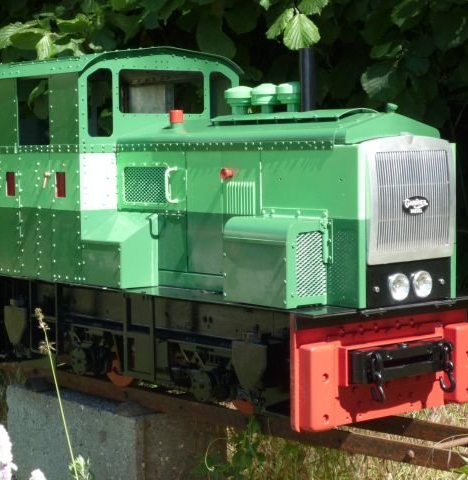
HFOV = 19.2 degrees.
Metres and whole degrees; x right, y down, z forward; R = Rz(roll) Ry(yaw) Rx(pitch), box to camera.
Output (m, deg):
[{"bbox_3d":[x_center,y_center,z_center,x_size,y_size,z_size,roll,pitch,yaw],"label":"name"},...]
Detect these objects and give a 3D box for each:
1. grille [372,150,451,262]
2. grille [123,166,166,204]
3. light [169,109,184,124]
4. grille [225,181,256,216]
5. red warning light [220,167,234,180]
[{"bbox_3d":[0.264,-0.054,2.077,0.163,0.160,0.018,-4,5,-40],"label":"grille"},{"bbox_3d":[-0.156,-0.094,2.402,0.007,0.065,0.126,-4,5,-40],"label":"grille"},{"bbox_3d":[-0.099,-0.214,2.414,0.023,0.022,0.023,-4,5,-40],"label":"light"},{"bbox_3d":[0.010,-0.066,2.209,0.007,0.056,0.074,-4,5,-40],"label":"grille"},{"bbox_3d":[-0.008,-0.105,2.214,0.020,0.019,0.019,-4,5,-40],"label":"red warning light"}]

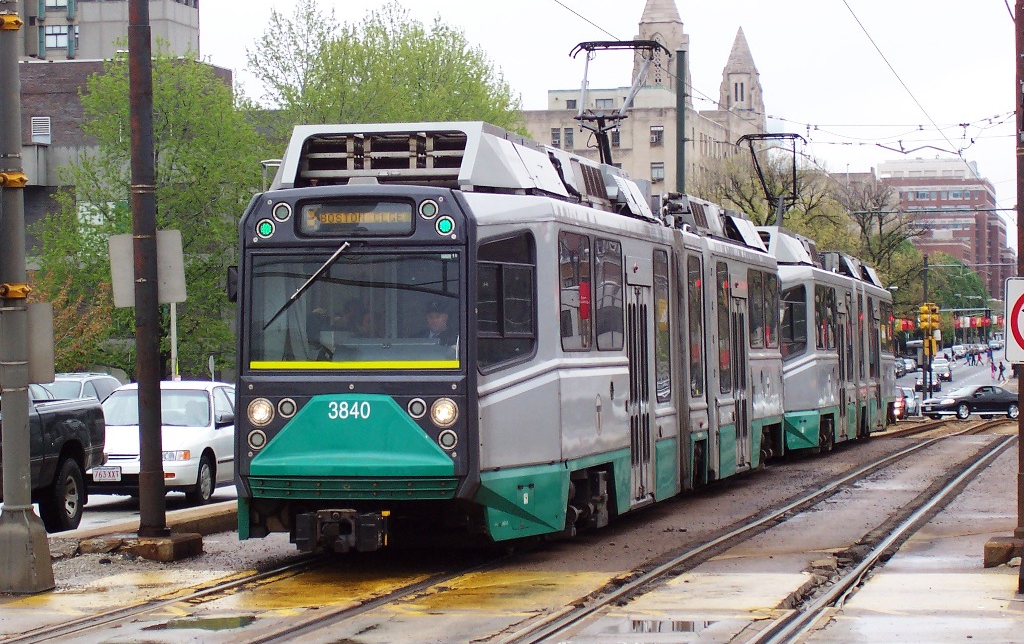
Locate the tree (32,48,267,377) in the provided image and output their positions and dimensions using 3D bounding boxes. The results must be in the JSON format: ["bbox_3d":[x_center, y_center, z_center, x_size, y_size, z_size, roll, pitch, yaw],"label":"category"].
[{"bbox_3d":[-8.610,-1.880,78.000,5.600,9.200,5.400,0,0,10],"label":"tree"}]

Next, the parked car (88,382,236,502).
[{"bbox_3d":[-3.790,1.345,36.700,1.780,1.400,4.670,0,0,11],"label":"parked car"}]

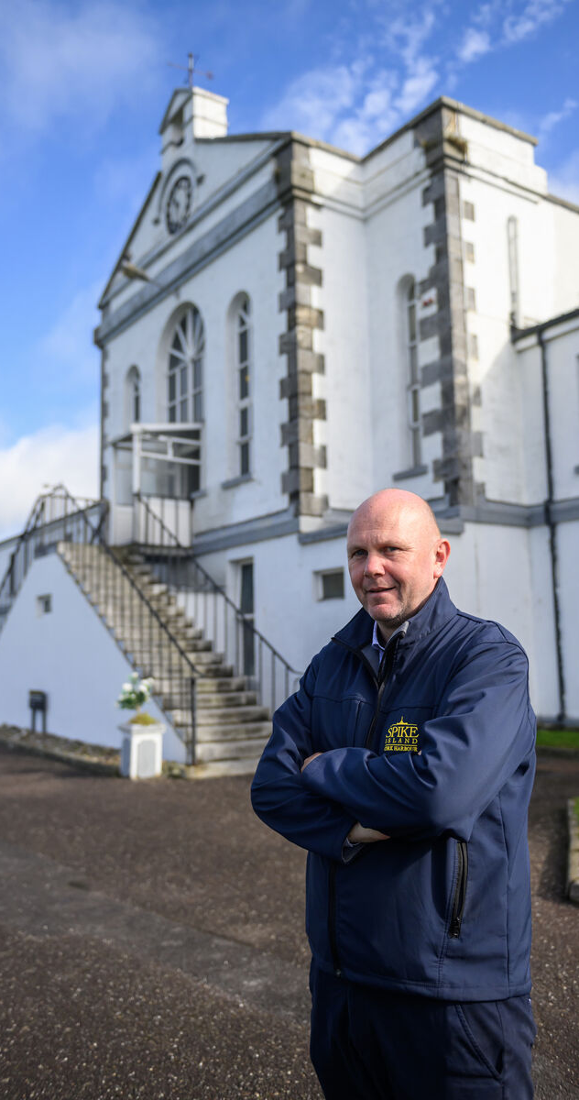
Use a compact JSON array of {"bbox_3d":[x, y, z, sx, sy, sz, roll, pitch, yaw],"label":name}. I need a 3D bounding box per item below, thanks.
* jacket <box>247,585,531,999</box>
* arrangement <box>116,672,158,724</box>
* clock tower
[{"bbox_3d":[0.190,0.412,1.590,0.400,0.740,0.560,5,-9,-41],"label":"jacket"},{"bbox_3d":[-1.835,1.780,10.653,0.482,0.639,0.492,-1,-7,0],"label":"arrangement"},{"bbox_3d":[-2.081,-9.029,18.984,0.836,1.591,1.632,4,-8,-34],"label":"clock tower"}]

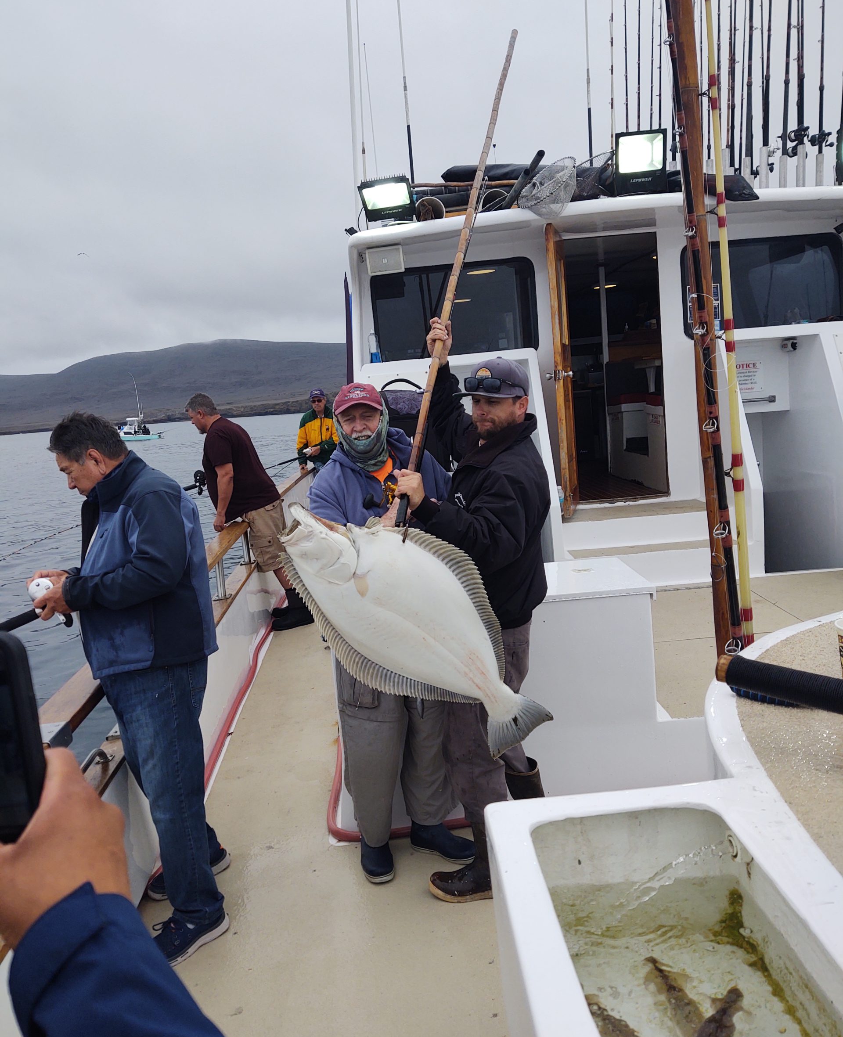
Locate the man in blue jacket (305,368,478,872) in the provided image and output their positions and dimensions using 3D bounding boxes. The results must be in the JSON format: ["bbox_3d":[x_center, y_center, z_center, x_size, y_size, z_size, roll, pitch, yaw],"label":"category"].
[{"bbox_3d":[-0.127,0.394,3.213,0.600,1.773,0.460,-5,7,-8],"label":"man in blue jacket"}]

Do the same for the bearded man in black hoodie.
[{"bbox_3d":[0.186,0.281,3.121,0.500,1.975,0.570,-9,9,-36],"label":"bearded man in black hoodie"}]

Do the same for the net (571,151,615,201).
[{"bbox_3d":[1.088,-2.146,5.500,0.330,0.320,0.320,-4,7,0],"label":"net"}]

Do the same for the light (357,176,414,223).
[{"bbox_3d":[-0.219,-1.966,5.400,0.300,0.110,0.370,-5,-26,-3],"label":"light"}]

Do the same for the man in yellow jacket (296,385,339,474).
[{"bbox_3d":[-1.101,-0.513,9.601,0.600,1.809,0.450,-5,7,-5],"label":"man in yellow jacket"}]

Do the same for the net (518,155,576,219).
[{"bbox_3d":[0.749,-1.985,5.250,0.350,0.350,0.320,-4,7,0],"label":"net"}]

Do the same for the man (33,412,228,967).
[{"bbox_3d":[-0.983,0.513,2.948,0.630,1.728,0.580,-8,8,-25],"label":"man"}]

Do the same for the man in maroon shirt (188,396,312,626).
[{"bbox_3d":[-1.279,-0.071,6.531,0.920,1.749,0.580,-5,7,-10],"label":"man in maroon shirt"}]

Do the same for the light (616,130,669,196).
[{"bbox_3d":[1.345,-2.170,5.350,0.305,0.375,0.110,-4,15,4],"label":"light"}]

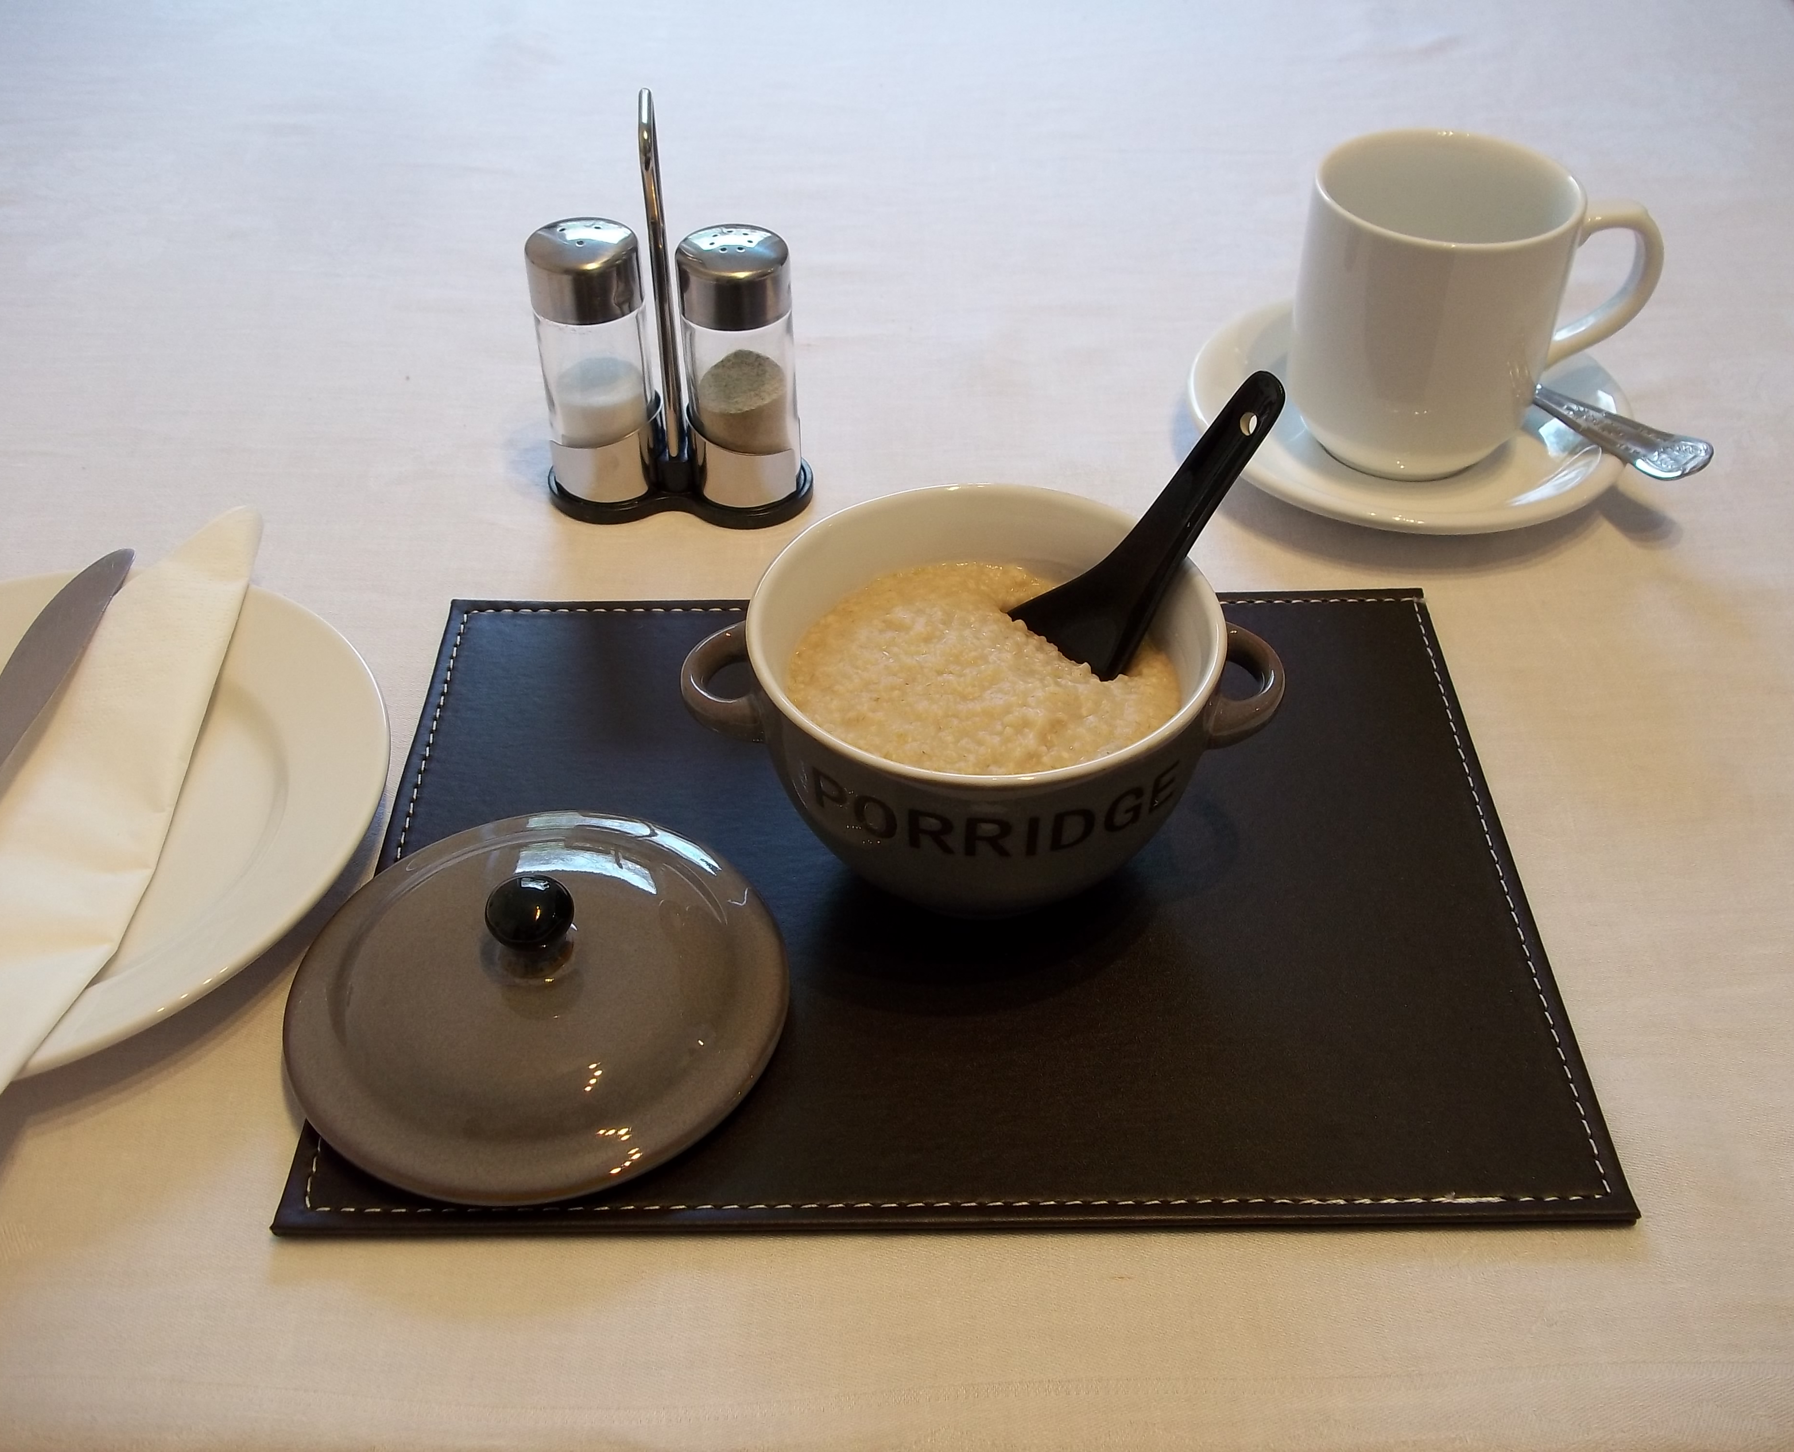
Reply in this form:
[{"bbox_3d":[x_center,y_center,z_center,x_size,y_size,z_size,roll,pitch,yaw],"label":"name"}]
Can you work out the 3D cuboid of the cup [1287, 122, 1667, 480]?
[{"bbox_3d":[0.191,-0.135,0.598,0.113,0.093,0.084,6,43,7],"label":"cup"}]

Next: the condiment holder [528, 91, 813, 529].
[{"bbox_3d":[-0.074,-0.131,0.568,0.091,0.142,0.046,3,43,4],"label":"condiment holder"}]

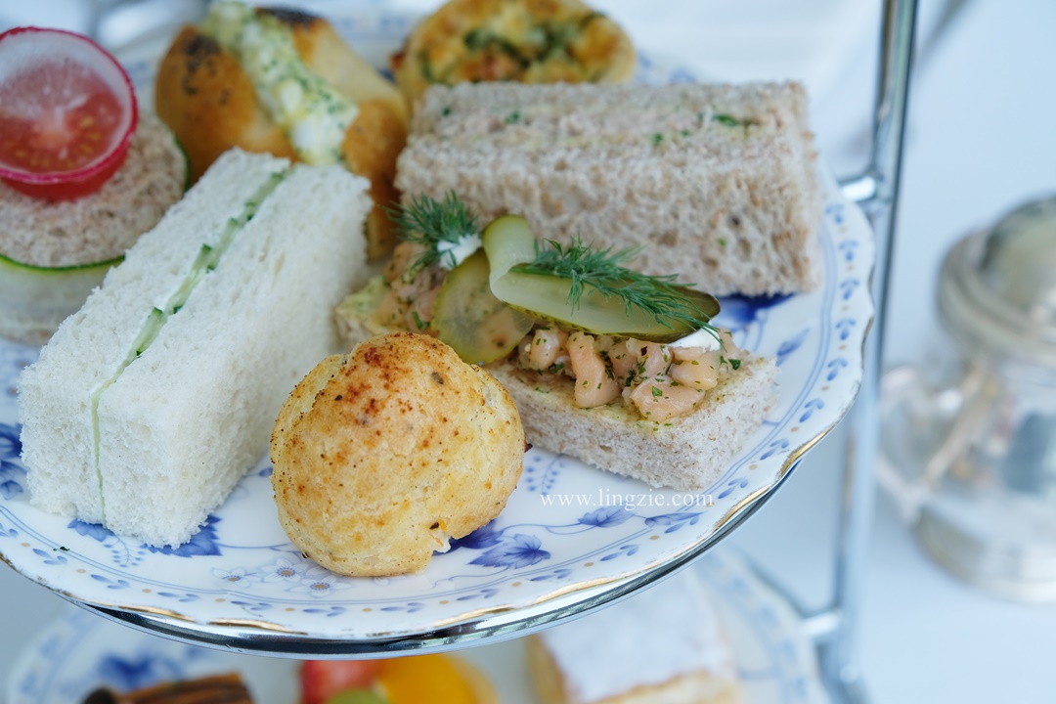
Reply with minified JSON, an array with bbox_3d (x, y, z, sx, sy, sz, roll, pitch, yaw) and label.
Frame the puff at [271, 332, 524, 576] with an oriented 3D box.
[{"bbox_3d":[-0.023,0.018,0.322,0.045,0.042,0.045,-2,40,0],"label":"puff"}]

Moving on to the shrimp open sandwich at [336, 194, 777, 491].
[{"bbox_3d":[0.004,-0.005,0.358,0.081,0.030,0.033,22,45,26],"label":"shrimp open sandwich"}]

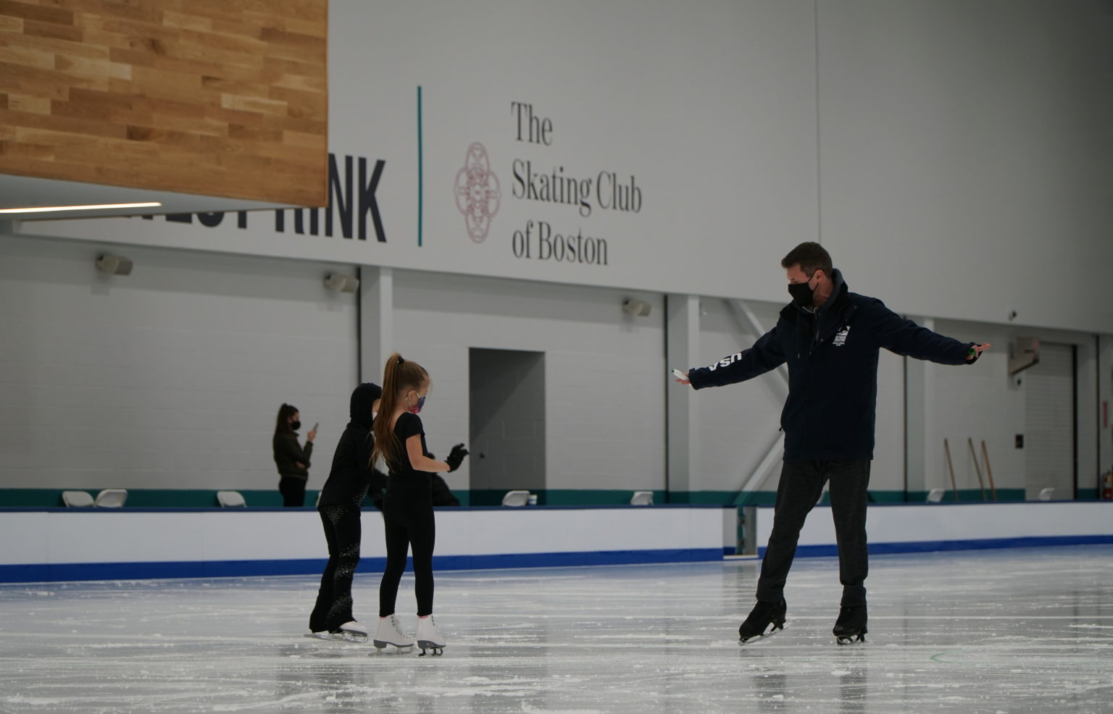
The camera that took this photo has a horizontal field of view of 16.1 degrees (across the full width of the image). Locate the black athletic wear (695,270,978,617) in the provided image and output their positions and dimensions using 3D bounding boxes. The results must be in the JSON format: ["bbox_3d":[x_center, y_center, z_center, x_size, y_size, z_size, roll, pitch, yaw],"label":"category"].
[{"bbox_3d":[1.275,0.397,18.080,1.380,1.610,0.520,-1,-2,25],"label":"black athletic wear"}]

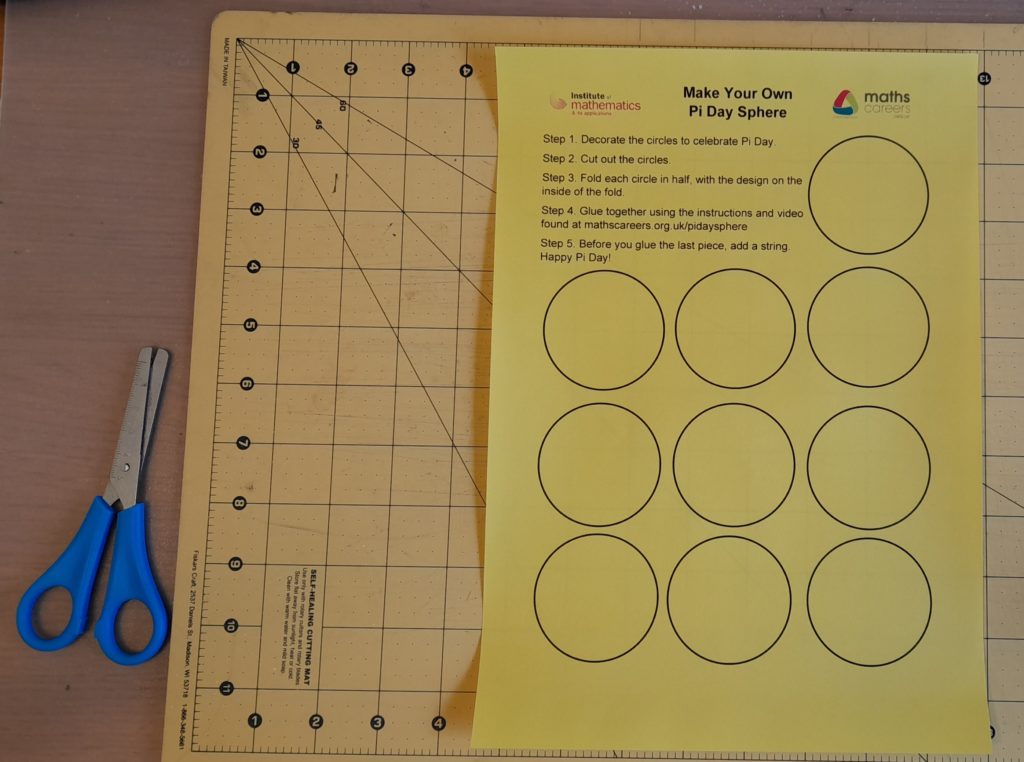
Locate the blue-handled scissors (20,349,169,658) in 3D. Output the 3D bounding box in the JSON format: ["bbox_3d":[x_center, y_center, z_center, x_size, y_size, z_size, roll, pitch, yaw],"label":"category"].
[{"bbox_3d":[-0.164,0.050,0.308,0.063,0.010,0.130,10,86,0],"label":"blue-handled scissors"}]

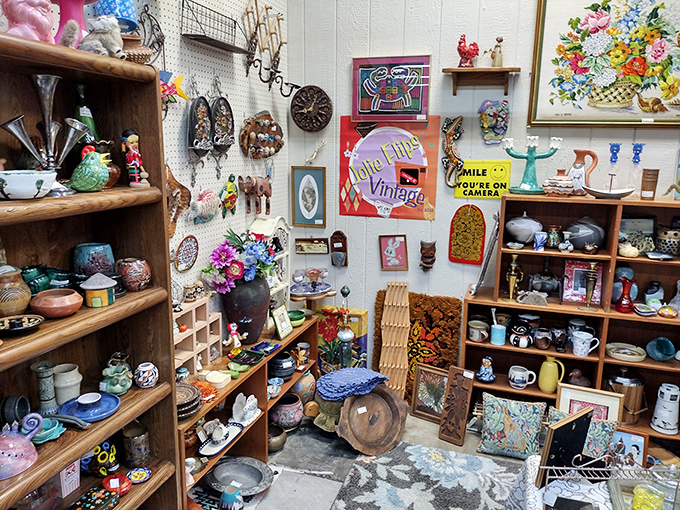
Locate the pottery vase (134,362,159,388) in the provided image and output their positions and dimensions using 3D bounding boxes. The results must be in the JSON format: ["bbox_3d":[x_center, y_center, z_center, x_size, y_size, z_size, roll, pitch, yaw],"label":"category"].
[{"bbox_3d":[-0.642,0.401,1.763,0.076,0.073,0.076,1,12,0],"label":"pottery vase"}]

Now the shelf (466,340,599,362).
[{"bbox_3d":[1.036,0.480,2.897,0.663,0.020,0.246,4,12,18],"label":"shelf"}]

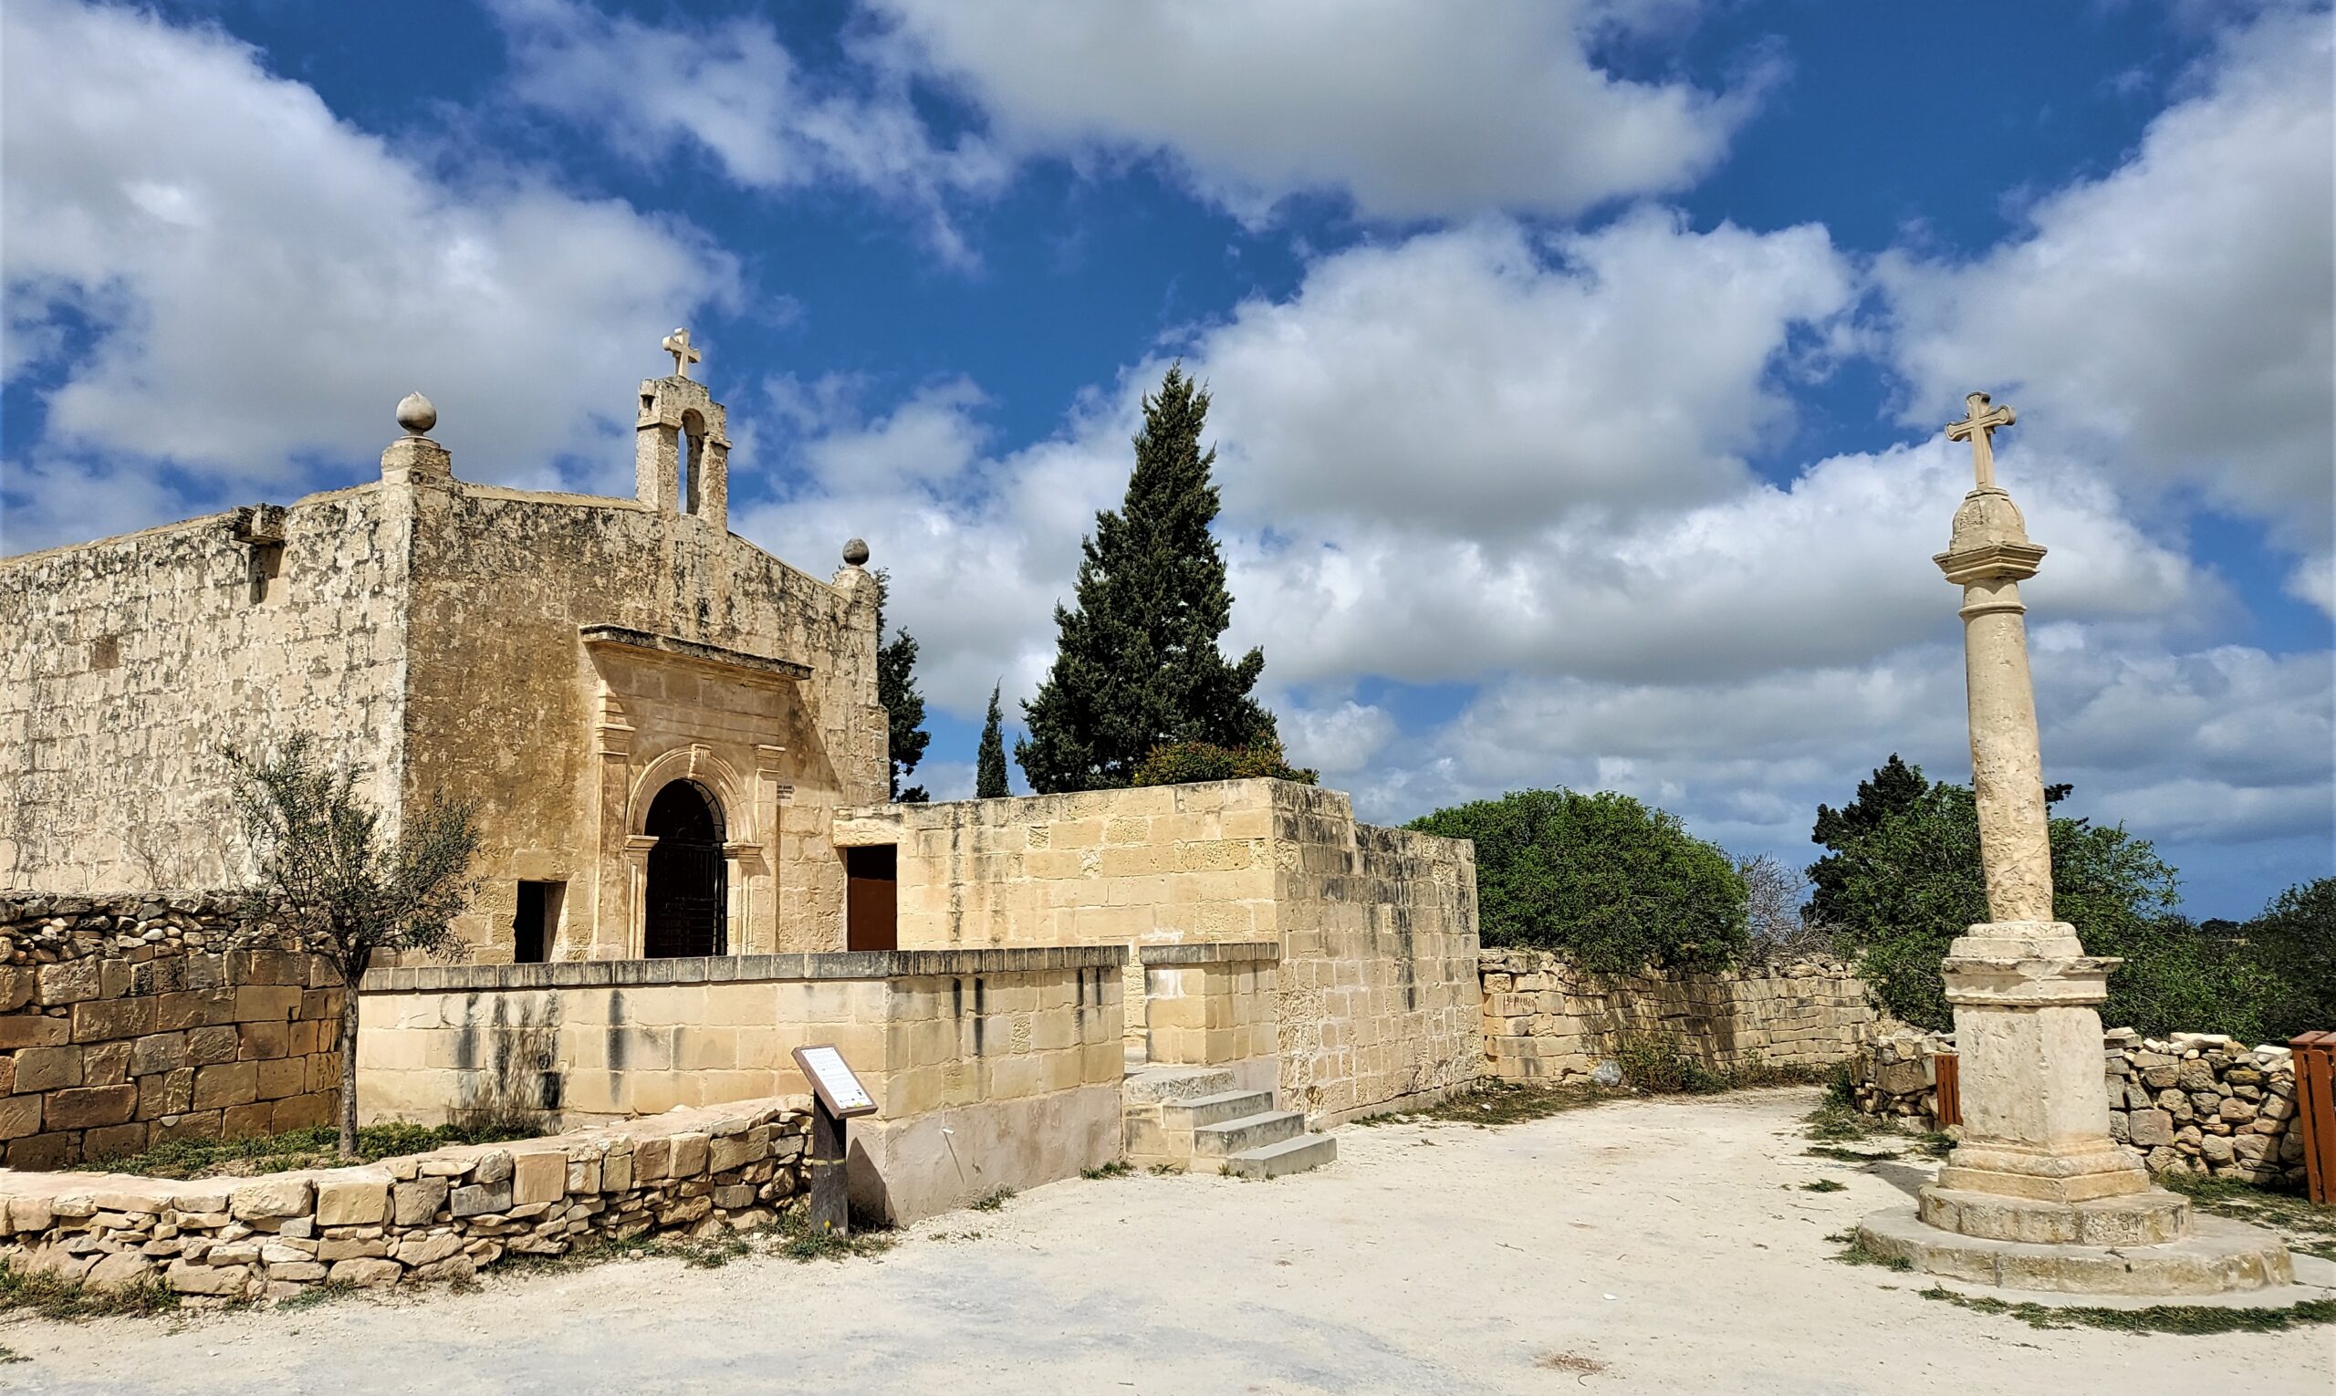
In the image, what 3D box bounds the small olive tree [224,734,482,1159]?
[{"bbox_3d":[-4.750,1.403,9.816,1.500,2.400,1.400,-1,-8,0],"label":"small olive tree"}]

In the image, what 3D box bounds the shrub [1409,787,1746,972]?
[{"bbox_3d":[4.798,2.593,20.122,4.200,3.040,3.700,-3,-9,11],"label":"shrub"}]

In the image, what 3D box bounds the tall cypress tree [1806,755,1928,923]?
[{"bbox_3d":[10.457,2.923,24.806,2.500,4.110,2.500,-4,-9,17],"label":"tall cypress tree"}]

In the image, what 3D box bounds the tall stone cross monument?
[{"bbox_3d":[4.233,0.550,8.396,1.850,4.280,1.850,3,-9,-25],"label":"tall stone cross monument"}]

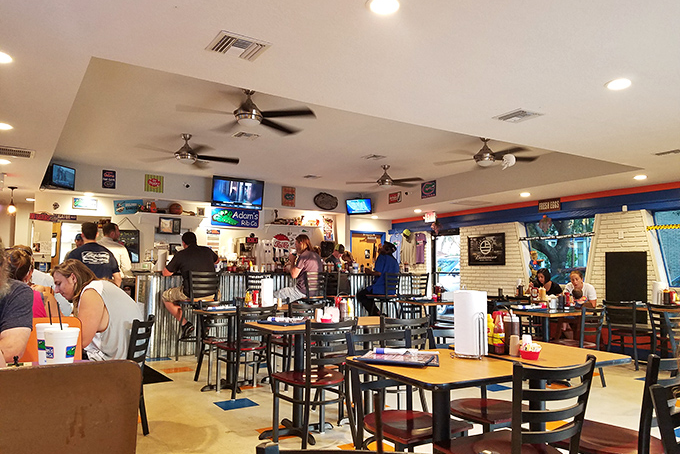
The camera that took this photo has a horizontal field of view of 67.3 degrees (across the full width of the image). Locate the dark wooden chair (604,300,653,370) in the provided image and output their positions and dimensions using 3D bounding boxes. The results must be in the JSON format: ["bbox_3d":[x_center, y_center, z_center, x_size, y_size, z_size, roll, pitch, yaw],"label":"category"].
[{"bbox_3d":[3.620,1.325,6.374,0.460,0.840,0.430,3,-6,-33],"label":"dark wooden chair"}]

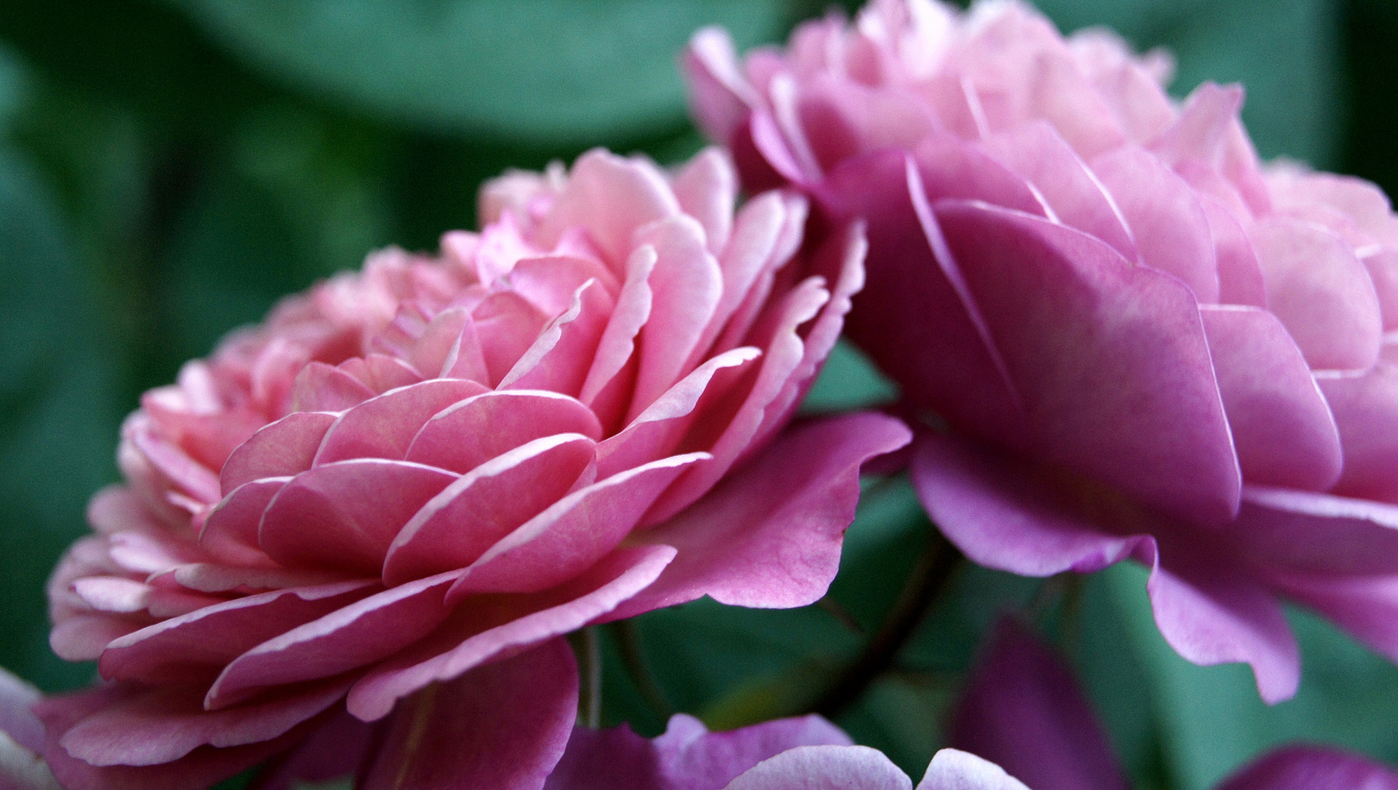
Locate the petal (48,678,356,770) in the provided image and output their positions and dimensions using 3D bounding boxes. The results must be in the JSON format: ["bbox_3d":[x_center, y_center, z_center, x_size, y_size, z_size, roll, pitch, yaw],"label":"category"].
[{"bbox_3d":[-0.054,0.036,0.348,0.030,0.007,0.024,-1,14,32],"label":"petal"}]

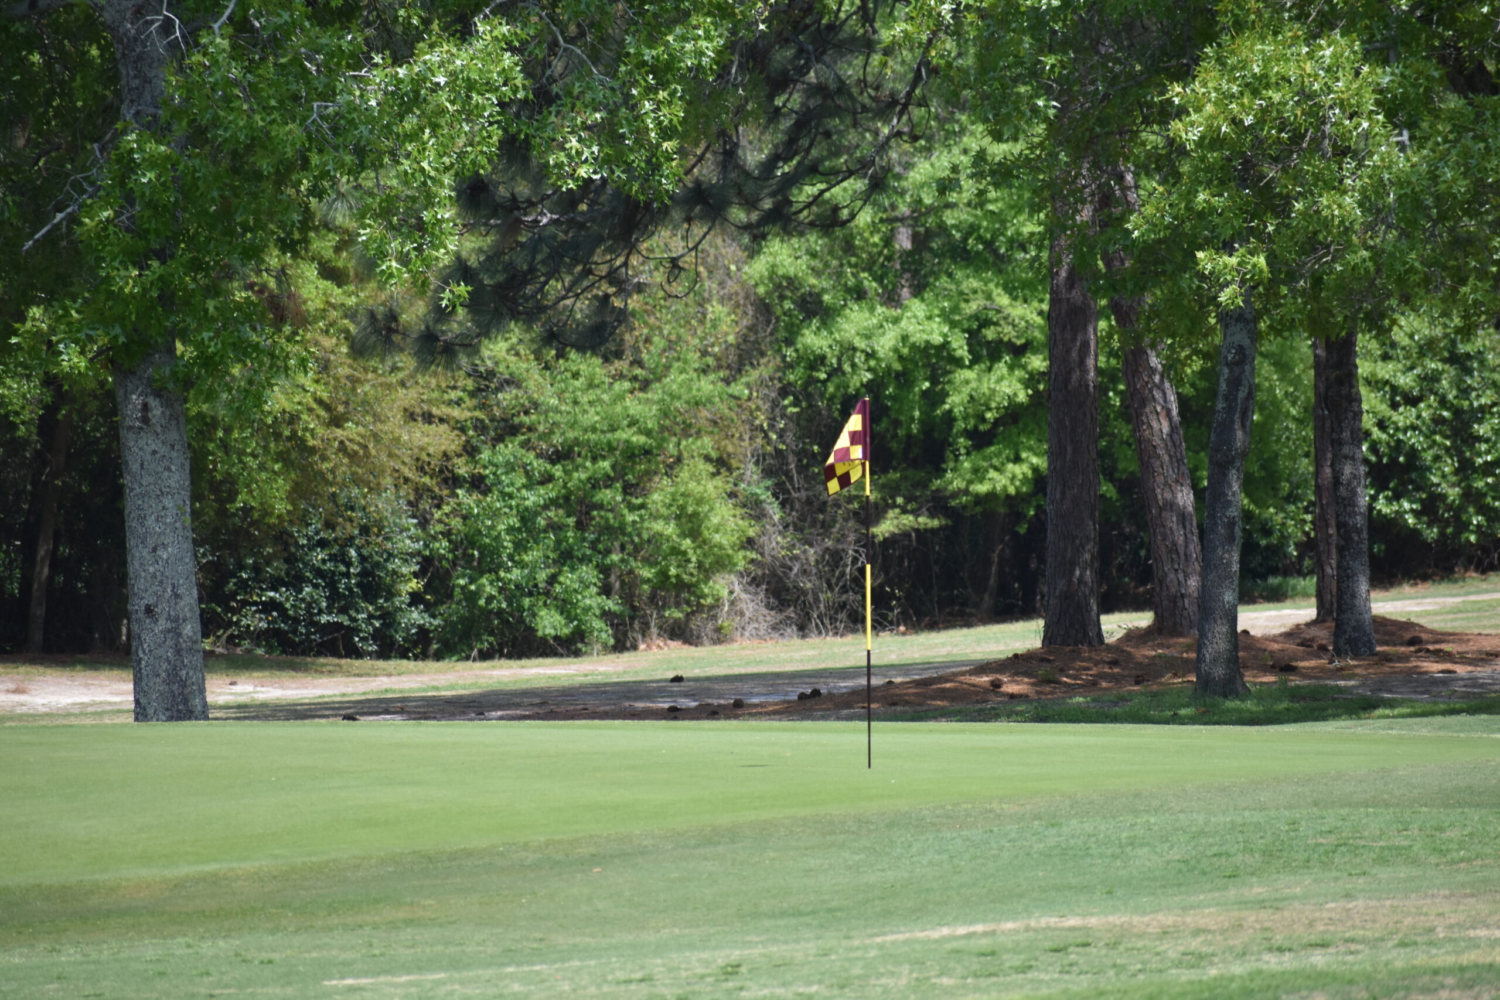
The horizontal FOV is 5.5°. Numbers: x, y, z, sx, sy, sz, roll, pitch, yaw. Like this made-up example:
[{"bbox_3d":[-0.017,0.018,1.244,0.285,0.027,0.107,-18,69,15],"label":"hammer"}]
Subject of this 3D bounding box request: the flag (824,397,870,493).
[{"bbox_3d":[0.553,-0.305,89.350,0.280,0.550,0.150,0,0,0],"label":"flag"}]

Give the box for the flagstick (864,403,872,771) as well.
[{"bbox_3d":[0.679,0.472,89.400,0.021,2.130,0.021,0,0,0],"label":"flagstick"}]

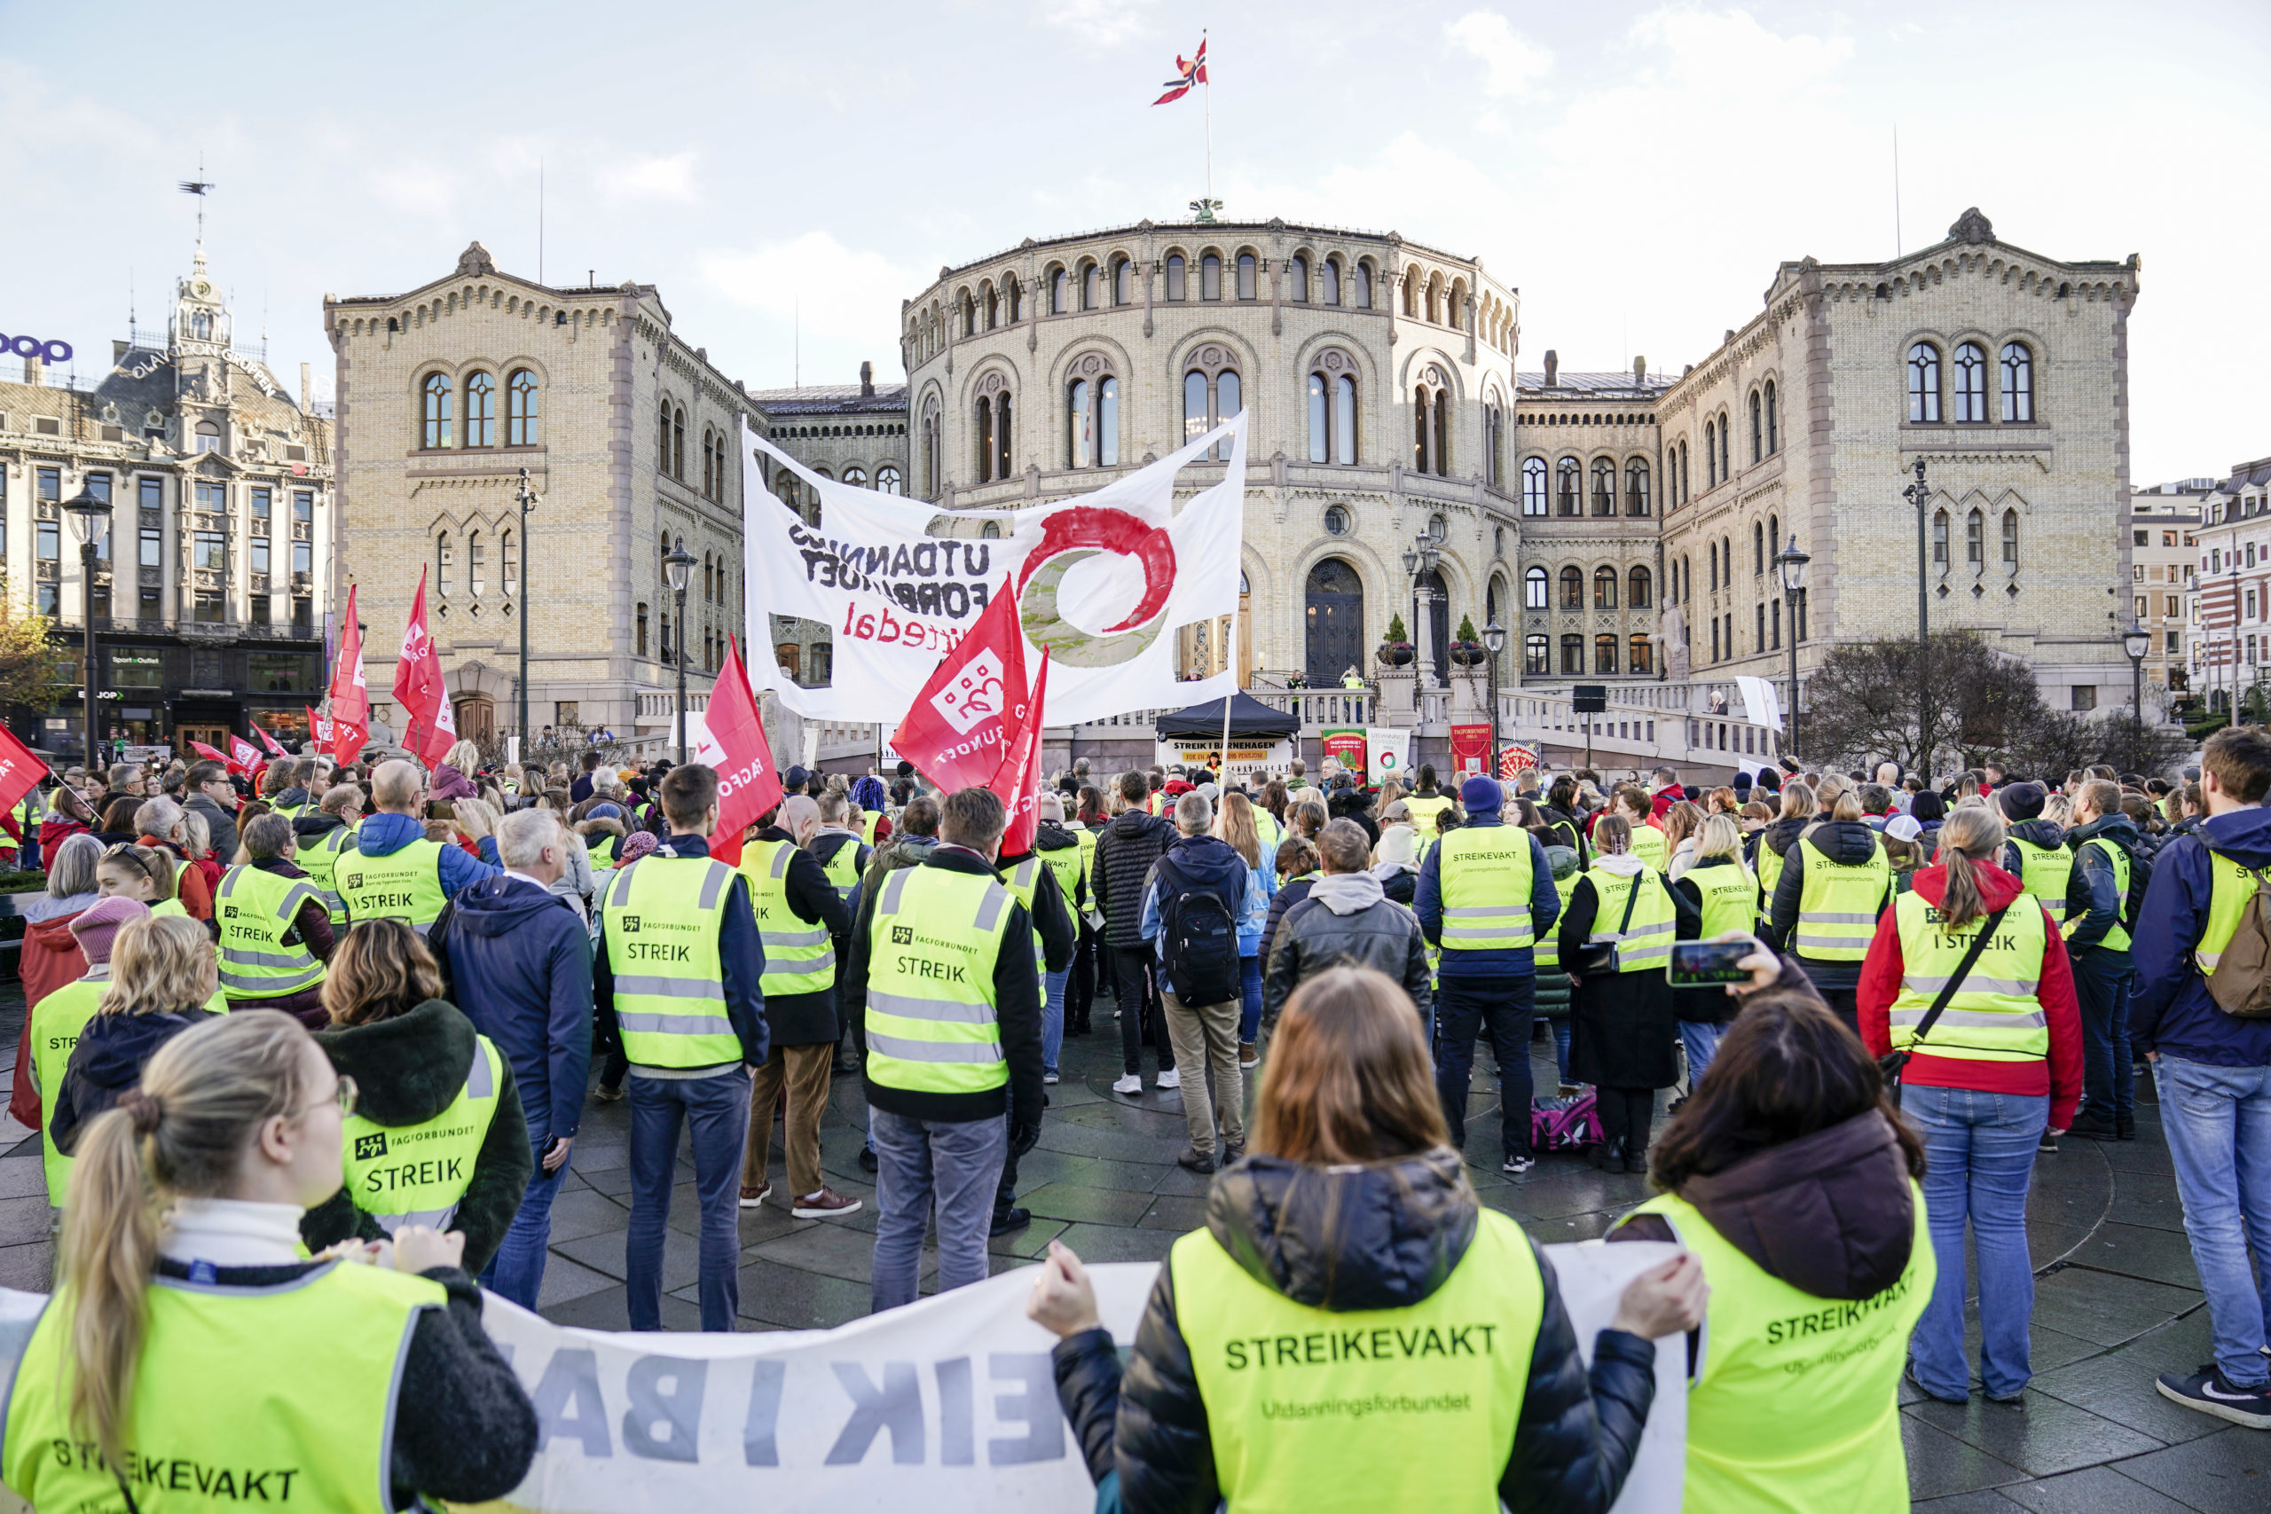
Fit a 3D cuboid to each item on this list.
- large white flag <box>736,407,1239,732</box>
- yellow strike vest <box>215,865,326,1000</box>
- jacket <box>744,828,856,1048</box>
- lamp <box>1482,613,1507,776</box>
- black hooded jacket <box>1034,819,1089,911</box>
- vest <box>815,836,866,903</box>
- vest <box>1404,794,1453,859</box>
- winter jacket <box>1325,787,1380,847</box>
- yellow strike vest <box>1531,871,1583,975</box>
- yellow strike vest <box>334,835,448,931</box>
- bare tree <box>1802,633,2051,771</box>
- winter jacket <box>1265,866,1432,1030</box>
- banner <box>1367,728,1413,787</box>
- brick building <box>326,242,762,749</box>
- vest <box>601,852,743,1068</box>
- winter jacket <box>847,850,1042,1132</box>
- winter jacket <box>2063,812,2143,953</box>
[{"bbox_3d":[-0.830,-1.077,8.800,2.920,1.820,0.300,-1,-1,4],"label":"large white flag"},{"bbox_3d":[-3.456,0.698,6.050,0.470,0.560,0.330,-1,-1,26],"label":"yellow strike vest"},{"bbox_3d":[-1.462,0.747,6.350,0.500,0.920,0.400,-1,-1,30],"label":"jacket"},{"bbox_3d":[8.805,-0.867,36.941,0.600,5.200,0.600,-1,-1,0],"label":"lamp"},{"bbox_3d":[-0.498,0.781,9.391,0.500,0.780,0.340,-1,-1,5],"label":"black hooded jacket"},{"bbox_3d":[-1.871,0.792,9.200,0.460,0.650,0.310,-1,-1,12],"label":"vest"},{"bbox_3d":[2.514,0.617,13.000,0.450,0.570,0.310,-1,-1,2],"label":"vest"},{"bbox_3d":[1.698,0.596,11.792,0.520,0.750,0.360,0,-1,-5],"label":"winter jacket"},{"bbox_3d":[2.330,0.911,8.550,0.450,0.570,0.320,-1,-1,3],"label":"yellow strike vest"},{"bbox_3d":[-2.950,0.650,6.000,0.450,0.650,0.310,0,-1,-12],"label":"yellow strike vest"},{"bbox_3d":[18.774,-0.864,36.000,5.200,4.300,4.600,-1,-1,0],"label":"bare tree"},{"bbox_3d":[0.700,0.706,5.000,0.540,0.660,0.310,0,-1,5],"label":"winter jacket"},{"bbox_3d":[5.530,0.039,33.000,1.000,1.330,0.060,-1,-1,0],"label":"banner"},{"bbox_3d":[-21.229,-8.255,58.148,9.894,17.271,16.300,-1,-1,2],"label":"brick building"},{"bbox_3d":[-1.401,0.623,4.593,0.480,0.660,0.280,-1,-1,20],"label":"vest"},{"bbox_3d":[-0.551,0.652,4.330,0.570,0.790,0.340,-1,-1,20],"label":"winter jacket"},{"bbox_3d":[4.803,0.619,7.500,0.500,0.710,0.340,0,-1,-35],"label":"winter jacket"}]

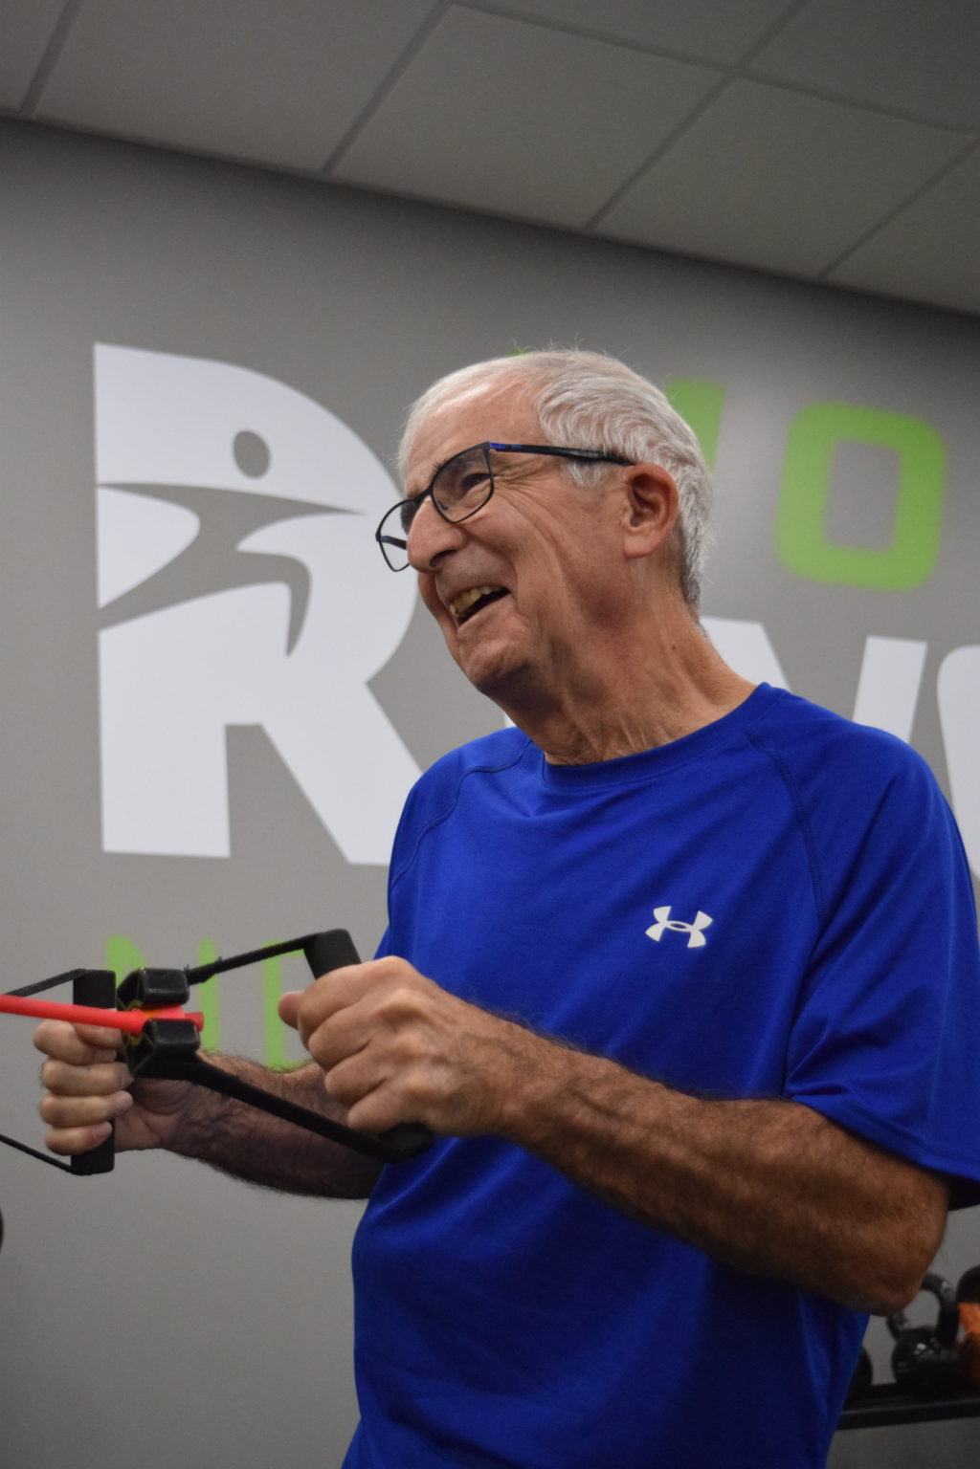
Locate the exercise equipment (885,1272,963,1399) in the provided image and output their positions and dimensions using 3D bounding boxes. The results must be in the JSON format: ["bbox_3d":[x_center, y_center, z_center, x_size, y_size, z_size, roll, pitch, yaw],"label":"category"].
[{"bbox_3d":[0.778,1.072,3.706,0.132,0.215,0.150,13,-25,-43],"label":"exercise equipment"}]

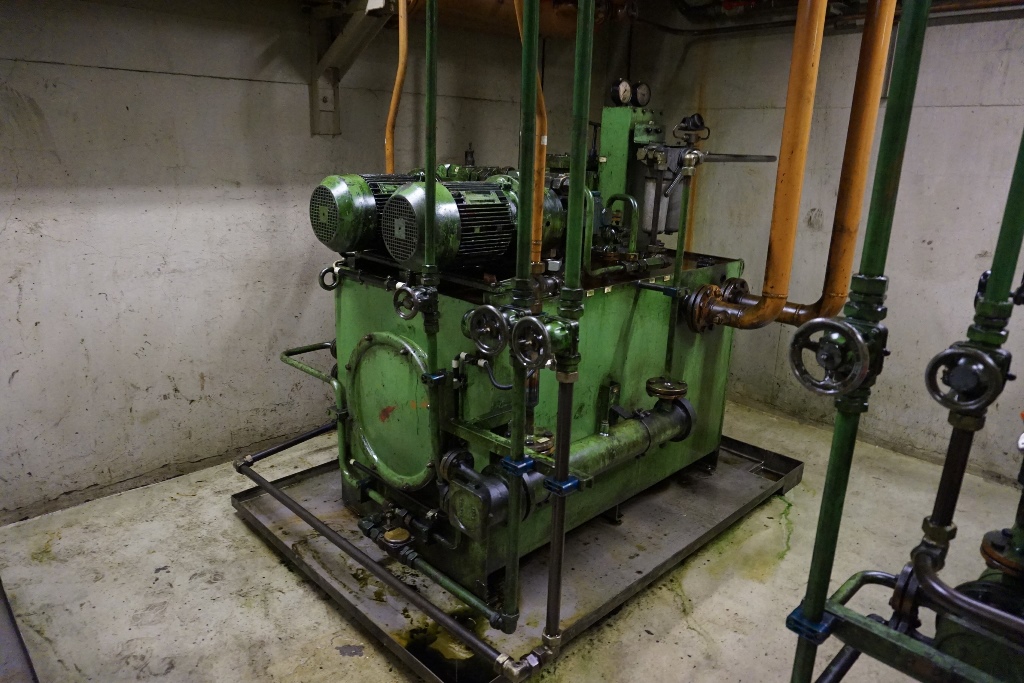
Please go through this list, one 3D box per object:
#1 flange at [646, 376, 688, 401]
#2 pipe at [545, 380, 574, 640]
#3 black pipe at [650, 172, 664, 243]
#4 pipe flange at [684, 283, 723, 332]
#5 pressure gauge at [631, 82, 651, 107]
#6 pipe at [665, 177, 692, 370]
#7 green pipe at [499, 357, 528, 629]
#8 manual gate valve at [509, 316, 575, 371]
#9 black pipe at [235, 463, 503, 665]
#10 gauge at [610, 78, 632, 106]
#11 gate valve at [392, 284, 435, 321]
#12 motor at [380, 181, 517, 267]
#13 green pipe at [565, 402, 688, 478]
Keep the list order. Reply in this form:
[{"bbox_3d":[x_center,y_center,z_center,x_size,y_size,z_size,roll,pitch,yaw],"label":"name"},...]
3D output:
[{"bbox_3d":[0.606,0.181,2.662,0.157,0.043,0.157,1,16,0],"label":"flange"},{"bbox_3d":[0.129,0.482,1.864,0.037,0.794,0.037,-14,22,-43],"label":"pipe"},{"bbox_3d":[0.583,-0.534,2.741,0.028,0.281,0.028,16,21,42],"label":"black pipe"},{"bbox_3d":[0.799,-0.142,2.848,0.055,0.200,0.200,16,21,42],"label":"pipe flange"},{"bbox_3d":[0.596,-1.145,3.168,0.109,0.112,0.052,-14,22,-43],"label":"pressure gauge"},{"bbox_3d":[0.617,-0.230,2.534,0.027,0.744,0.027,16,21,42],"label":"pipe"},{"bbox_3d":[0.010,0.455,1.930,0.042,0.832,0.042,16,21,42],"label":"green pipe"},{"bbox_3d":[0.101,-0.009,1.682,0.190,0.125,0.123,-14,22,-43],"label":"manual gate valve"},{"bbox_3d":[-0.612,0.712,2.443,1.643,0.037,0.037,16,21,42],"label":"black pipe"},{"bbox_3d":[0.491,-1.119,3.067,0.109,0.116,0.052,-14,22,-43],"label":"gauge"},{"bbox_3d":[-0.276,-0.122,2.066,0.100,0.103,0.140,16,21,42],"label":"gate valve"},{"bbox_3d":[-0.201,-0.389,2.279,0.280,0.285,0.420,16,21,42],"label":"motor"},{"bbox_3d":[0.434,0.370,2.543,0.779,0.138,0.138,-14,22,-43],"label":"green pipe"}]

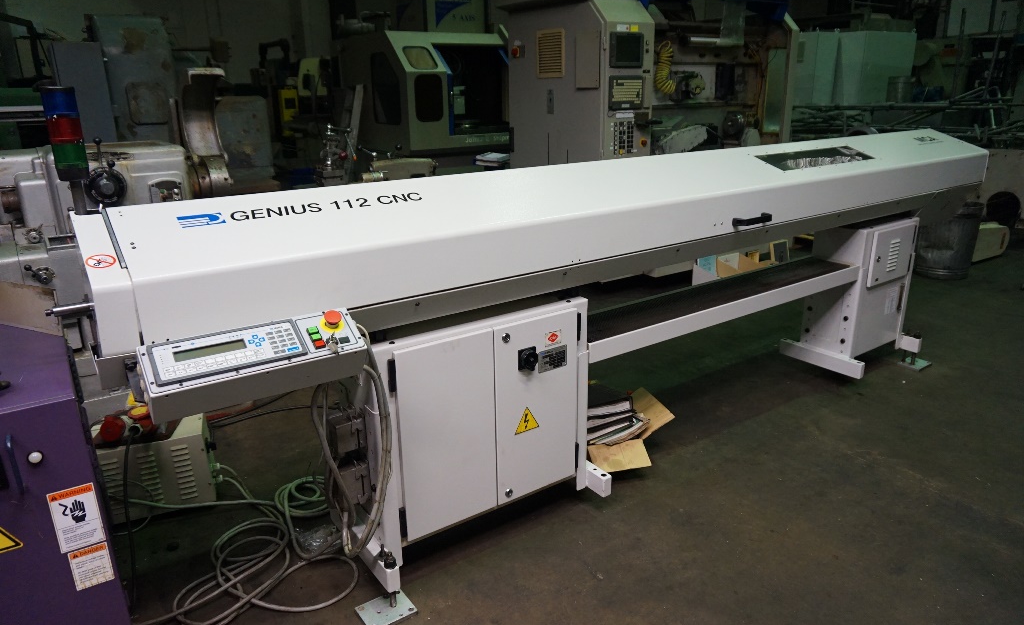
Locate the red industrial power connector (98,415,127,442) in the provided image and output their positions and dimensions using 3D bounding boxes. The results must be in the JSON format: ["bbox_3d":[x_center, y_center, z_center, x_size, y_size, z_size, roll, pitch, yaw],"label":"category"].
[{"bbox_3d":[-1.451,0.423,2.495,0.095,0.100,0.075,-4,8,-7],"label":"red industrial power connector"}]

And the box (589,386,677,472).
[{"bbox_3d":[0.463,0.527,2.918,0.407,0.219,0.427,-6,18,-16],"label":"box"}]

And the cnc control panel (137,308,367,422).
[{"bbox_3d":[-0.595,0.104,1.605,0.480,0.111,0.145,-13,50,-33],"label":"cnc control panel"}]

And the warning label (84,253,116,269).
[{"bbox_3d":[-0.941,-0.117,1.564,0.061,0.003,0.061,-13,41,-33],"label":"warning label"}]

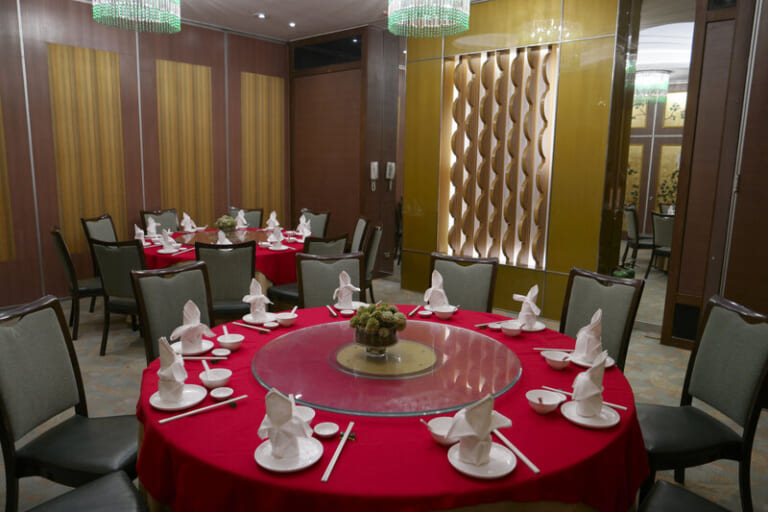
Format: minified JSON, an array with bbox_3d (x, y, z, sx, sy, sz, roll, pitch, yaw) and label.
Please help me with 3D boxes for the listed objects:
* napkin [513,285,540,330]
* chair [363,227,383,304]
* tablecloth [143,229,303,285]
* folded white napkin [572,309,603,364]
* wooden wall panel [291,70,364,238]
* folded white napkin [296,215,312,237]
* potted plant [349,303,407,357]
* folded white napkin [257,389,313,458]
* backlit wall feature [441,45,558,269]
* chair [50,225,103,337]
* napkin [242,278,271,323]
[{"bbox_3d":[0.695,0.239,2.446,0.145,0.197,0.090,9,12,39],"label":"napkin"},{"bbox_3d":[-0.332,0.134,5.442,0.580,0.930,0.470,3,9,11],"label":"chair"},{"bbox_3d":[-1.555,0.214,5.233,1.820,0.750,1.820,1,10,0],"label":"tablecloth"},{"bbox_3d":[0.817,0.318,2.066,0.110,0.200,0.140,1,9,0],"label":"folded white napkin"},{"bbox_3d":[-0.797,-1.092,7.213,1.187,2.821,0.050,7,11,33],"label":"wooden wall panel"},{"bbox_3d":[-0.922,-0.353,5.865,0.110,0.205,0.155,-5,11,-36],"label":"folded white napkin"},{"bbox_3d":[-0.026,0.281,1.944,0.210,0.200,0.210,1,10,0],"label":"potted plant"},{"bbox_3d":[-0.258,0.413,1.310,0.140,0.180,0.090,5,10,21],"label":"folded white napkin"},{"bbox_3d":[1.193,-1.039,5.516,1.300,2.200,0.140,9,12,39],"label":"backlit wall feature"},{"bbox_3d":[-2.649,0.227,4.693,0.580,0.960,0.460,-6,11,-36],"label":"chair"},{"bbox_3d":[-0.605,0.210,2.456,0.145,0.197,0.090,-5,12,-34],"label":"napkin"}]

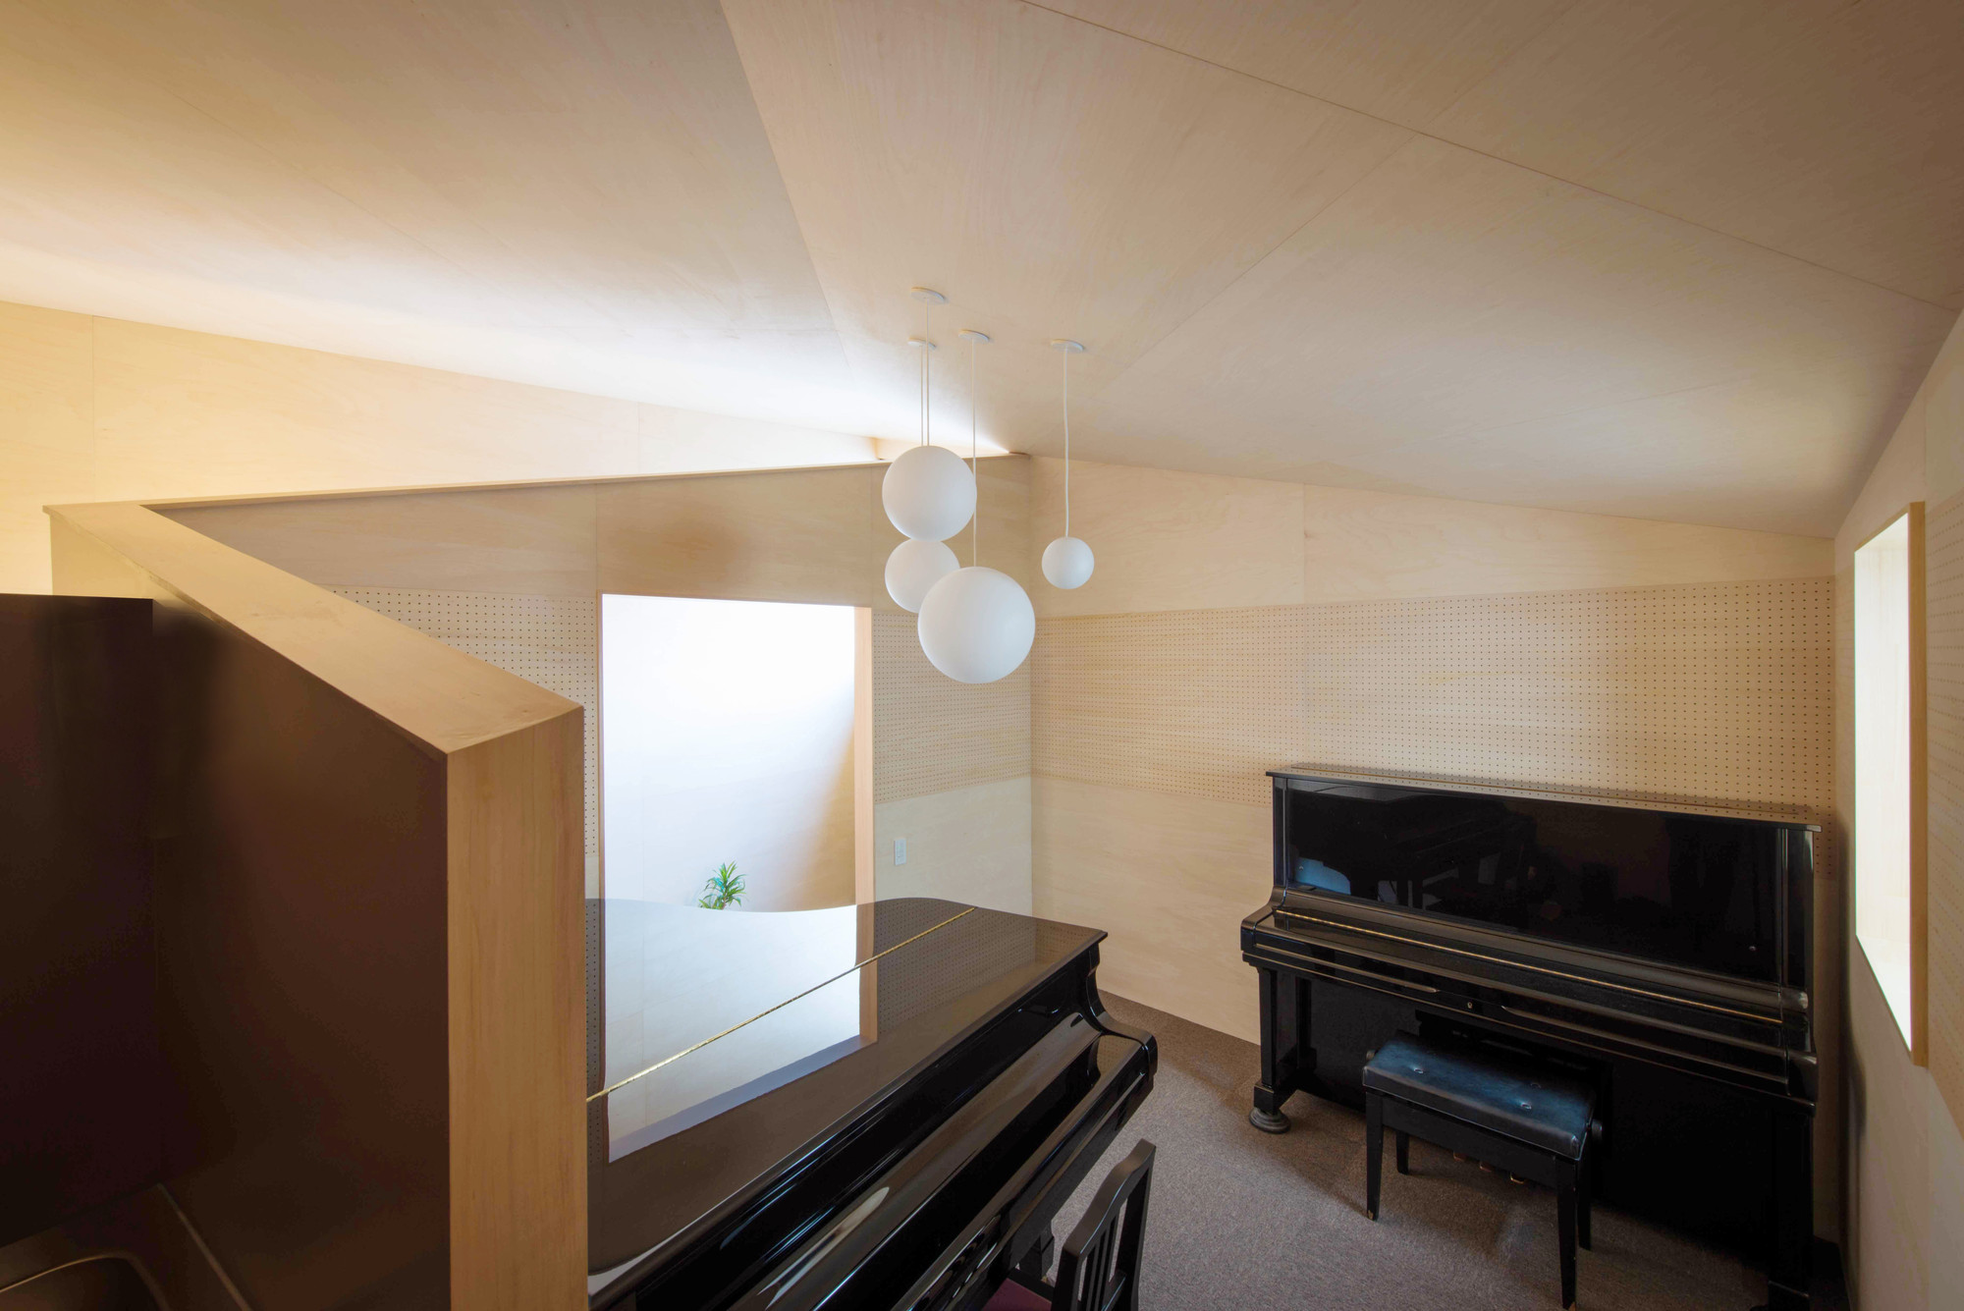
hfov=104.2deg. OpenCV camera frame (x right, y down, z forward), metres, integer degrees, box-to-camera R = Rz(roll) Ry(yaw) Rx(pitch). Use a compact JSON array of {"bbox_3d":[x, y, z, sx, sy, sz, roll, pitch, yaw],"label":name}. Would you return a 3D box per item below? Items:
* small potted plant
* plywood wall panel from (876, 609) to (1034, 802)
[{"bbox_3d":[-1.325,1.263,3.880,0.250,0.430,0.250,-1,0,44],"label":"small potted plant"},{"bbox_3d":[-0.118,0.247,3.994,0.020,0.910,1.135,-1,0,44],"label":"plywood wall panel"}]

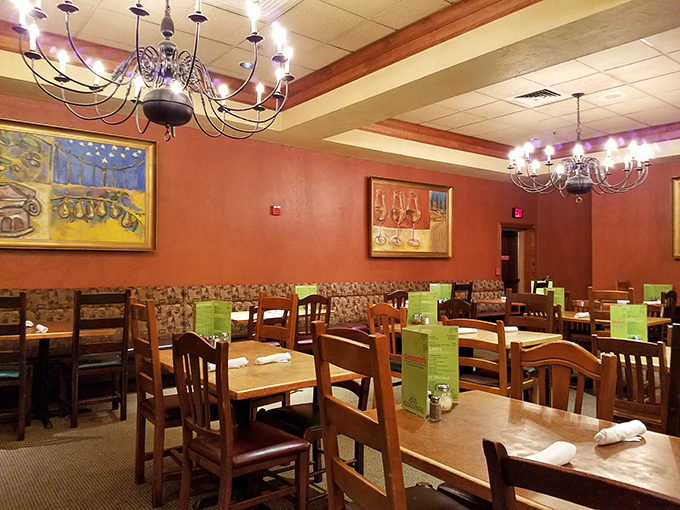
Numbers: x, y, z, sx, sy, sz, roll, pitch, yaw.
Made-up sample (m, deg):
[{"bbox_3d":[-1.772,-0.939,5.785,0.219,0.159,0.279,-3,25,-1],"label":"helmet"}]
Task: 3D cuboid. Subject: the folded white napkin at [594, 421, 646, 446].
[{"bbox_3d":[0.852,0.535,1.540,0.200,0.042,0.055,0,0,-28],"label":"folded white napkin"}]

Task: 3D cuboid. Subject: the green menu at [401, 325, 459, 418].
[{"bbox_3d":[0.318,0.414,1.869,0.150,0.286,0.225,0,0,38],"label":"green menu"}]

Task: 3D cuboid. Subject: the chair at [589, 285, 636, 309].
[{"bbox_3d":[2.608,0.834,4.697,0.480,1.075,0.420,1,-2,-35],"label":"chair"}]

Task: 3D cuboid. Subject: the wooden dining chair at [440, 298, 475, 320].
[{"bbox_3d":[0.923,0.893,4.672,0.480,0.950,0.450,1,-2,-36],"label":"wooden dining chair"}]

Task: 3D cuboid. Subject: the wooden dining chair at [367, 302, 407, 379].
[{"bbox_3d":[0.526,0.865,3.986,0.480,0.975,0.420,1,-2,-35],"label":"wooden dining chair"}]

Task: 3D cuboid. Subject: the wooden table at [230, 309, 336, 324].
[{"bbox_3d":[-0.709,1.010,5.473,1.240,0.760,0.770,1,-2,-35],"label":"wooden table"}]

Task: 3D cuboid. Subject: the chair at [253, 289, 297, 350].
[{"bbox_3d":[-0.590,0.801,3.445,0.480,1.075,0.420,1,-2,-44],"label":"chair"}]

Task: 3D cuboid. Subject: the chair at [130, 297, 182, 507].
[{"bbox_3d":[-0.921,0.797,2.989,0.500,1.090,0.430,0,0,-37],"label":"chair"}]

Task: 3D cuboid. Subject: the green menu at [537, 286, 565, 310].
[{"bbox_3d":[2.374,0.508,5.770,0.320,0.280,0.100,-1,-2,30],"label":"green menu"}]

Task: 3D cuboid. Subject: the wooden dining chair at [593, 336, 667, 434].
[{"bbox_3d":[1.680,0.888,2.790,0.480,0.905,0.430,0,0,-40],"label":"wooden dining chair"}]

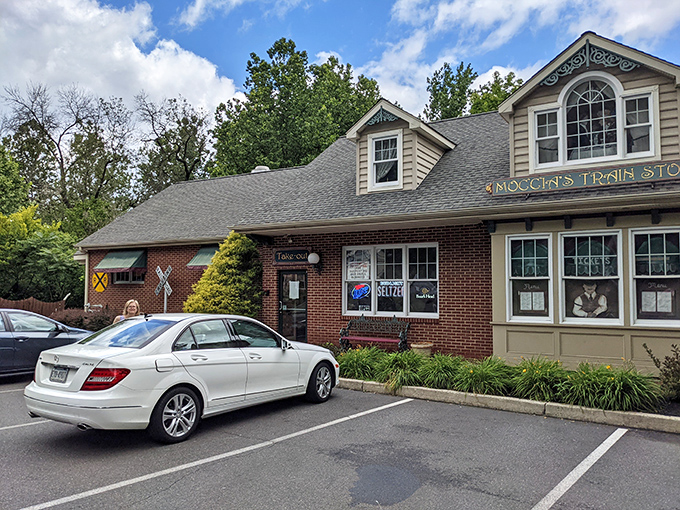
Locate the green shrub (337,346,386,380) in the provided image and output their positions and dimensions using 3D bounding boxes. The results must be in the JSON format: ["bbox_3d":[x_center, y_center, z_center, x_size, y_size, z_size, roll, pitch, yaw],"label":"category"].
[{"bbox_3d":[0.421,2.049,9.986,0.915,0.598,0.800,-2,-5,32],"label":"green shrub"}]

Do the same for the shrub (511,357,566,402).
[{"bbox_3d":[3.043,1.856,8.063,0.850,0.540,0.800,-2,-4,32],"label":"shrub"}]

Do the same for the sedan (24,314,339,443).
[{"bbox_3d":[-1.823,1.536,7.659,1.780,1.447,4.600,-2,-5,35],"label":"sedan"}]

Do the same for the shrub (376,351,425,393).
[{"bbox_3d":[1.056,2.022,9.442,0.874,0.586,0.850,1,-4,0],"label":"shrub"}]

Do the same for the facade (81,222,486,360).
[{"bbox_3d":[-2.925,1.062,15.089,14.600,3.020,0.450,-2,-4,32],"label":"facade"}]

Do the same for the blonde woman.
[{"bbox_3d":[-3.305,1.502,8.243,0.470,1.615,0.300,2,-4,-21],"label":"blonde woman"}]

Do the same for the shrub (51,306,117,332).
[{"bbox_3d":[-8.458,2.197,17.343,2.200,1.090,1.700,-2,-4,32],"label":"shrub"}]

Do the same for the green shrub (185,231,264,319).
[{"bbox_3d":[-2.979,0.950,13.387,2.150,3.060,2.150,-2,-4,32],"label":"green shrub"}]

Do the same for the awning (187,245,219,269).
[{"bbox_3d":[-3.514,0.062,15.334,1.980,0.700,0.540,-2,-4,32],"label":"awning"}]

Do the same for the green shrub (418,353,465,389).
[{"bbox_3d":[1.759,2.013,9.215,0.772,0.585,0.750,1,-4,0],"label":"green shrub"}]

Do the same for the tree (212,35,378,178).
[{"bbox_3d":[-2.470,-4.047,28.717,9.200,15.577,8.800,-2,-5,32],"label":"tree"}]

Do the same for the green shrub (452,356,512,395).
[{"bbox_3d":[2.356,2.000,8.807,0.951,0.565,0.850,-2,-5,32],"label":"green shrub"}]

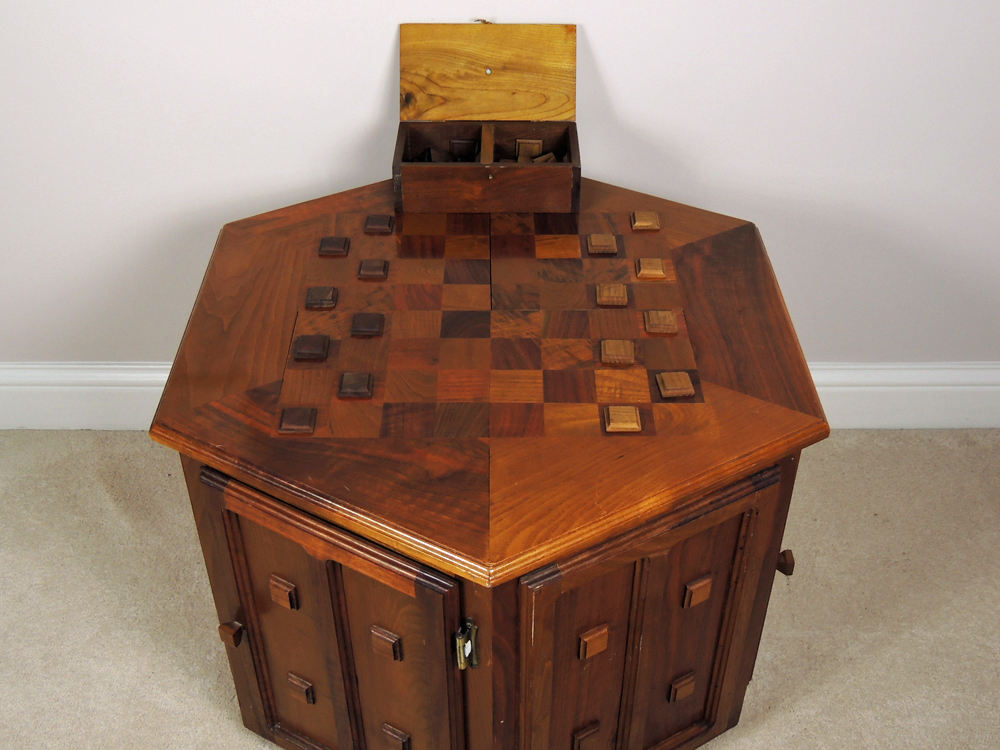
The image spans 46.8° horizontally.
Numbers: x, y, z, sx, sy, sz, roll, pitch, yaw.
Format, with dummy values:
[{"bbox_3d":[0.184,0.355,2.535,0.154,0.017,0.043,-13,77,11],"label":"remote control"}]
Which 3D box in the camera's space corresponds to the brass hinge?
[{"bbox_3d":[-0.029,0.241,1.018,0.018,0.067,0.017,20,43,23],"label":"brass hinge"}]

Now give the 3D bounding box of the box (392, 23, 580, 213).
[{"bbox_3d":[-0.015,-0.305,1.365,0.216,0.172,0.145,0,39,0],"label":"box"}]

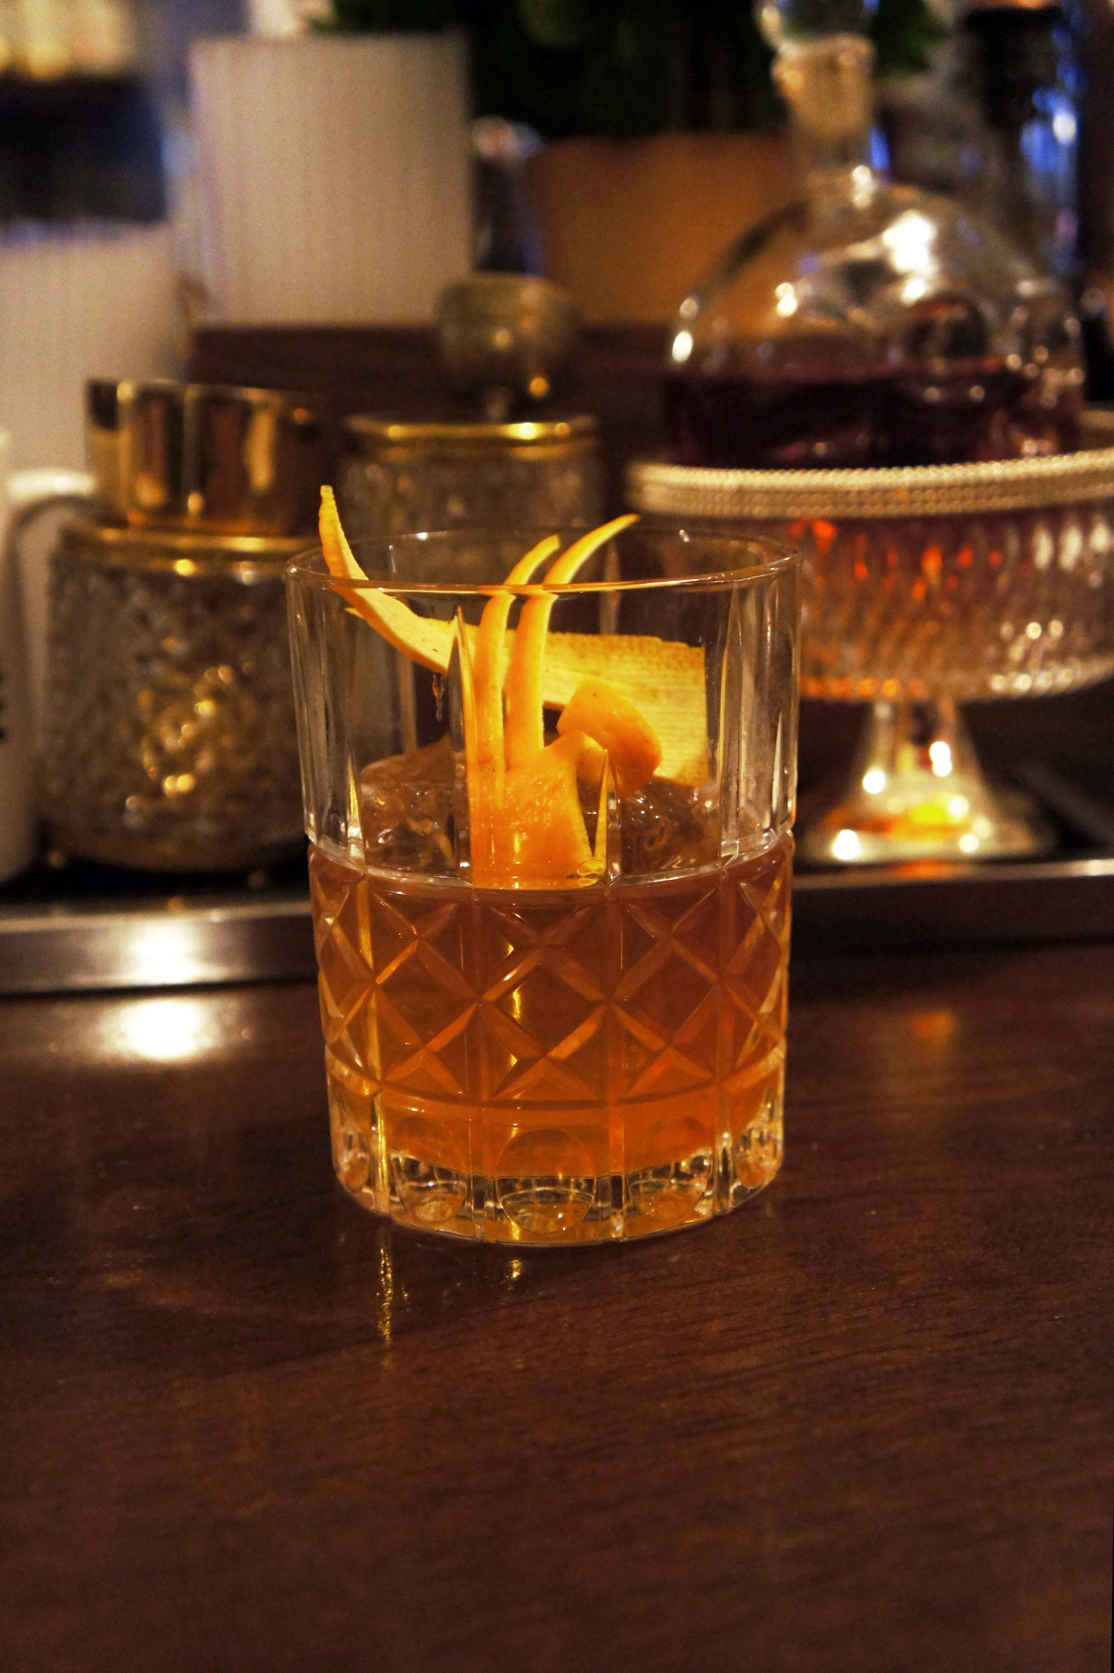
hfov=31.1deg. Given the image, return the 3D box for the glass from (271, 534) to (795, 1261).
[{"bbox_3d":[-0.001,0.004,0.339,0.083,0.104,0.083,-1,15,0],"label":"glass"}]

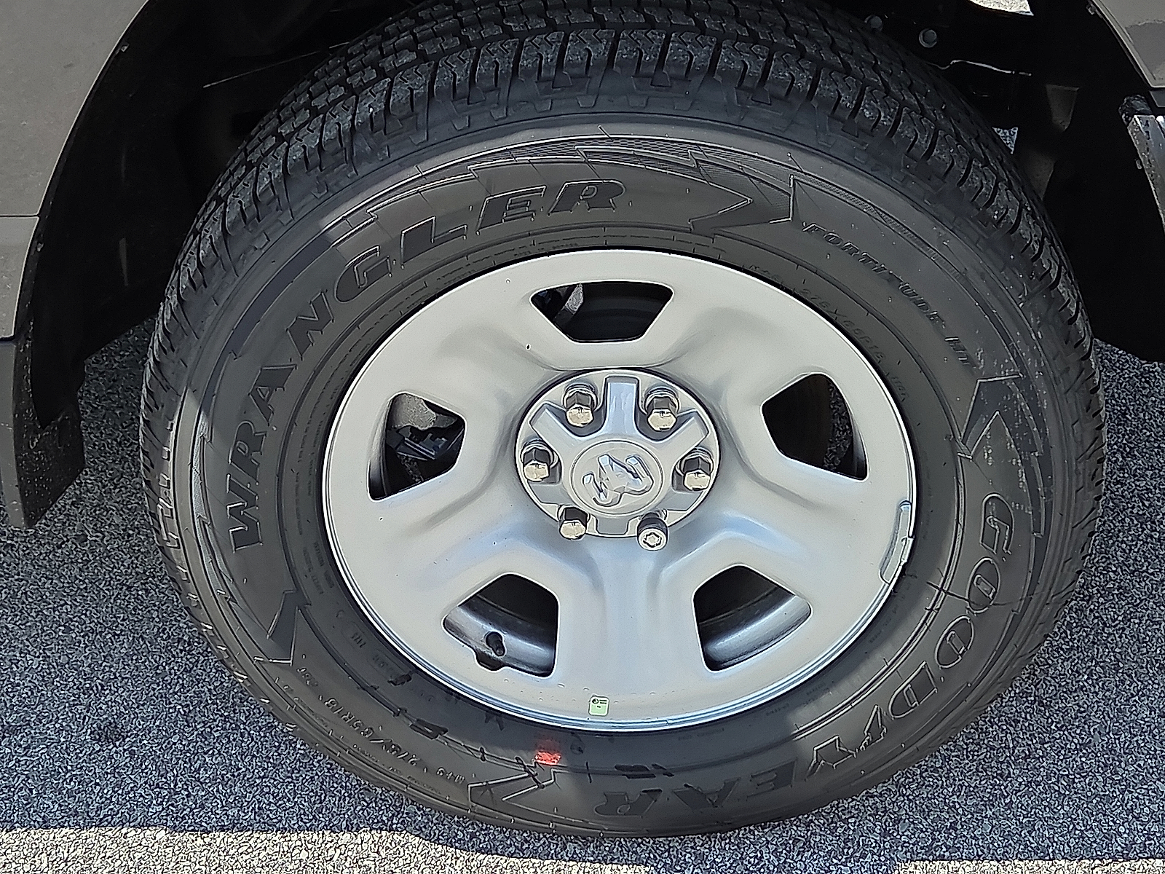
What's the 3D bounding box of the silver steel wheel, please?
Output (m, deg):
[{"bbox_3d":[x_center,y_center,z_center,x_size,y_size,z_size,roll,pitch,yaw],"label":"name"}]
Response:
[{"bbox_3d":[0.030,0.002,1.792,0.500,0.500,0.210,0,34,0],"label":"silver steel wheel"}]

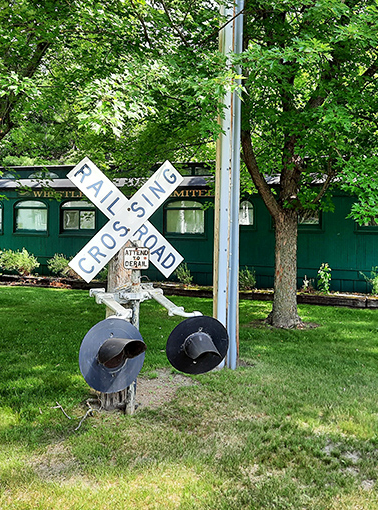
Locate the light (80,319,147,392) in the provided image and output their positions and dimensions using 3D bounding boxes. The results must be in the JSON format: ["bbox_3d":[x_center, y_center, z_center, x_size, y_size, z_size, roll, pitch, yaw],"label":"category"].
[{"bbox_3d":[-0.496,0.707,3.420,0.530,0.530,0.350,0,-3,-37],"label":"light"}]

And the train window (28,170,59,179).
[{"bbox_3d":[-4.342,-2.397,14.688,1.128,0.253,0.100,2,2,19],"label":"train window"}]

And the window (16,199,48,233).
[{"bbox_3d":[-4.499,-1.085,14.044,1.139,0.940,0.120,2,2,19],"label":"window"}]

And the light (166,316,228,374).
[{"bbox_3d":[0.088,0.765,3.998,0.530,0.530,0.350,1,13,-11],"label":"light"}]

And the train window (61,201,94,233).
[{"bbox_3d":[-3.036,-1.046,13.537,1.137,0.906,0.120,2,2,19],"label":"train window"}]

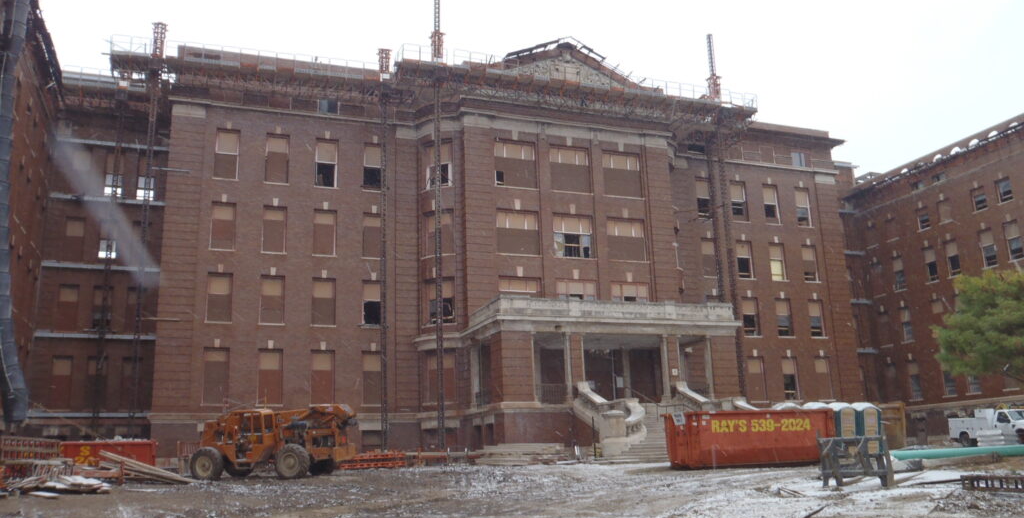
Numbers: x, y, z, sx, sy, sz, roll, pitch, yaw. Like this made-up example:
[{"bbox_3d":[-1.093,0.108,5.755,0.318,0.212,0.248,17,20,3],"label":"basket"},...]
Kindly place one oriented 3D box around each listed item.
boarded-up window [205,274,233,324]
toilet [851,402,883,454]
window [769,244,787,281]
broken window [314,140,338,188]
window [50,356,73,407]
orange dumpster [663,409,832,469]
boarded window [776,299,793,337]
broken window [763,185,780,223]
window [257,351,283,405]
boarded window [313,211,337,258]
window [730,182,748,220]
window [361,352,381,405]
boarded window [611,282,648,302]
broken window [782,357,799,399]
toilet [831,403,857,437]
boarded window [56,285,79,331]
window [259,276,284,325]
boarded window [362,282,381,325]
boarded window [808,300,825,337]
[{"bbox_3d":[-14.935,2.043,42.336,1.211,2.562,0.160,3,-15,-20],"label":"boarded-up window"},{"bbox_3d":[15.715,7.756,37.446,1.120,2.300,1.200,1,-14,-12],"label":"toilet"},{"bbox_3d":[17.340,0.261,54.052,1.126,2.483,0.170,3,-15,-20],"label":"window"},{"bbox_3d":[-9.995,-5.140,44.829,1.126,2.714,0.170,3,-15,-20],"label":"broken window"},{"bbox_3d":[-22.462,6.213,41.342,0.947,2.637,0.170,3,-15,-20],"label":"window"},{"bbox_3d":[9.982,7.548,34.767,6.450,2.179,2.440,1,-14,-11],"label":"orange dumpster"},{"bbox_3d":[17.455,3.811,53.194,1.126,2.496,0.170,3,-15,-20],"label":"boarded window"},{"bbox_3d":[19.746,-4.098,62.987,1.350,3.085,0.200,3,-15,-20],"label":"broken window"},{"bbox_3d":[-12.335,6.056,42.274,1.211,2.823,0.160,3,-15,-20],"label":"window"},{"bbox_3d":[-11.220,-1.528,49.842,1.396,2.855,0.200,3,-15,-21],"label":"boarded window"},{"bbox_3d":[16.890,-4.213,61.528,1.396,3.150,0.200,3,-15,-21],"label":"window"},{"bbox_3d":[-7.406,6.331,44.076,1.211,2.823,0.160,3,-15,-20],"label":"window"},{"bbox_3d":[7.675,2.902,53.367,2.758,2.802,0.200,3,-15,-20],"label":"boarded window"},{"bbox_3d":[17.577,7.591,52.280,1.126,2.726,0.170,3,-15,-20],"label":"broken window"},{"bbox_3d":[14.406,7.659,36.816,1.120,2.320,1.180,3,-14,-18],"label":"toilet"},{"bbox_3d":[-26.220,2.955,49.100,1.066,2.802,0.200,3,-15,-20],"label":"boarded window"},{"bbox_3d":[-13.813,2.398,47.820,1.396,2.871,0.200,3,-15,-21],"label":"window"},{"bbox_3d":[-7.542,2.456,45.039,1.211,2.562,0.160,3,-15,-20],"label":"boarded window"},{"bbox_3d":[19.855,3.949,54.089,1.126,2.496,0.170,3,-15,-20],"label":"boarded window"}]

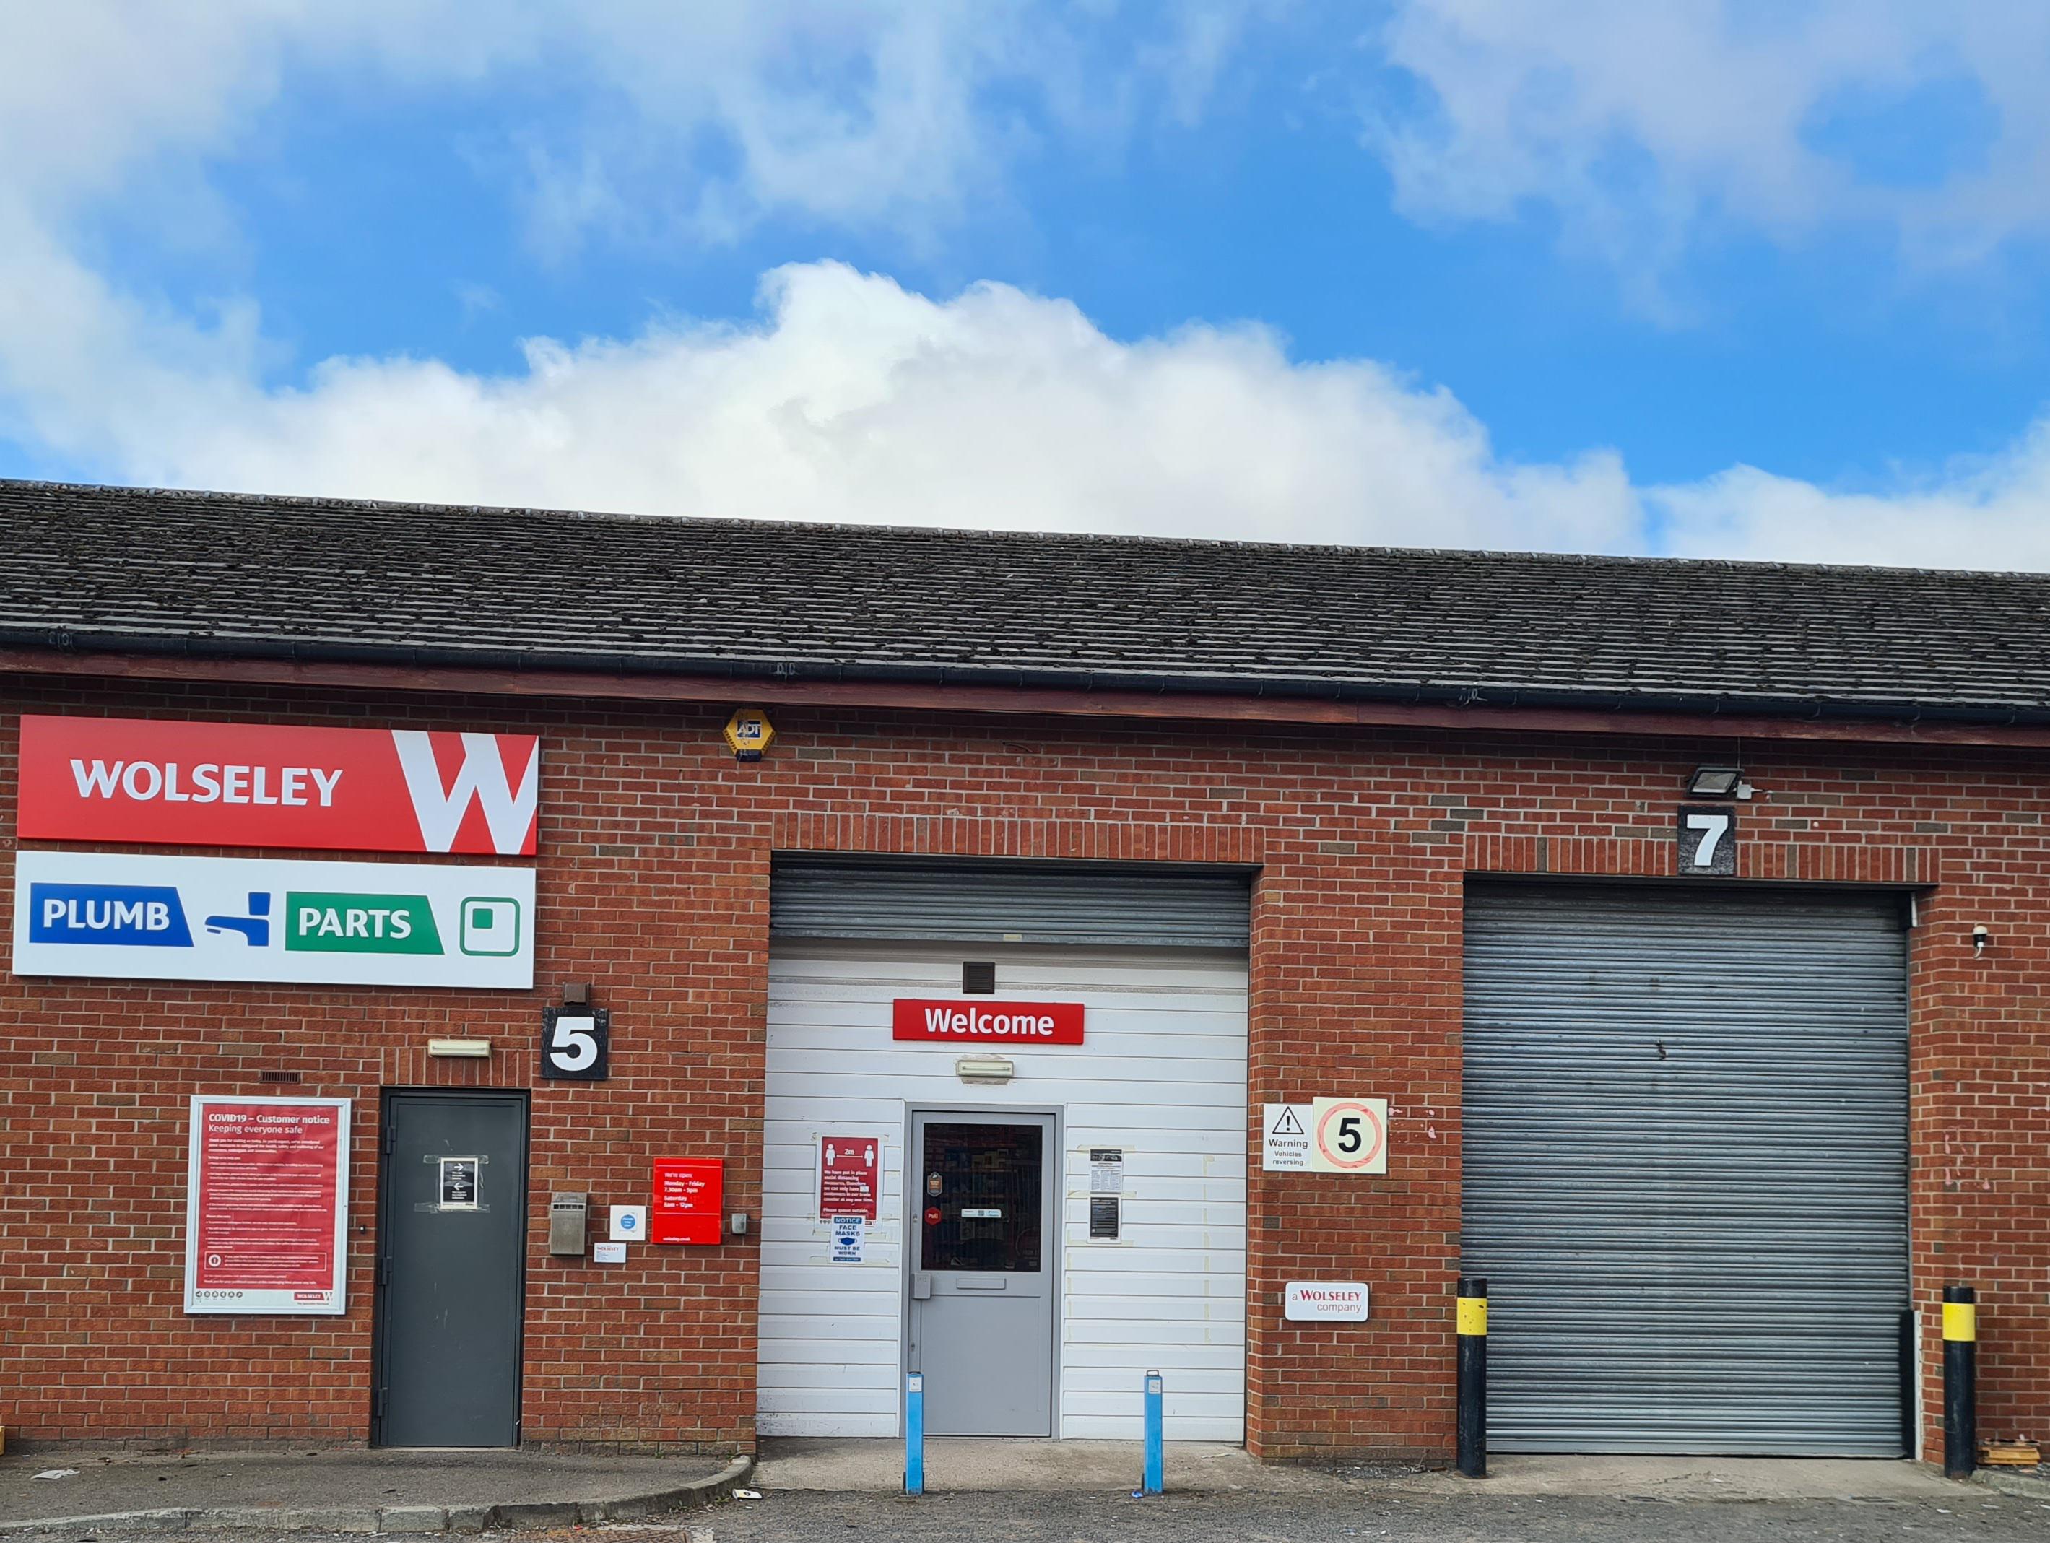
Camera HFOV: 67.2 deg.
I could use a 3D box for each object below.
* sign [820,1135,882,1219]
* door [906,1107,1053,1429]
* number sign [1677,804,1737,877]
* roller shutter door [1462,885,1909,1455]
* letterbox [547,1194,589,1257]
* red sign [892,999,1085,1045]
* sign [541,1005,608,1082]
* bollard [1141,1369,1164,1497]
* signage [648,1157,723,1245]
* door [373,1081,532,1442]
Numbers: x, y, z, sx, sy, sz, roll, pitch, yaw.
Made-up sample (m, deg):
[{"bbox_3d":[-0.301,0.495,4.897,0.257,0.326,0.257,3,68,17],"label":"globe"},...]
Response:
[{"bbox_3d":[-1.048,2.444,9.255,0.354,0.511,0.010,2,-2,-4],"label":"sign"},{"bbox_3d":[-0.260,3.028,9.330,0.882,1.945,0.060,2,-2,-4],"label":"door"},{"bbox_3d":[4.116,0.418,9.300,0.345,0.420,0.035,1,-2,-3],"label":"number sign"},{"bbox_3d":[4.125,2.497,9.650,2.840,3.550,0.100,1,-2,-3],"label":"roller shutter door"},{"bbox_3d":[-2.587,2.567,8.782,0.203,0.356,0.100,2,-2,-4],"label":"letterbox"},{"bbox_3d":[-0.223,1.525,9.350,1.180,0.250,0.040,1,-2,-3],"label":"red sign"},{"bbox_3d":[-2.605,1.580,8.930,0.375,0.420,0.035,1,-2,-3],"label":"sign"},{"bbox_3d":[0.695,3.586,8.413,0.100,0.670,0.100,2,-2,-4],"label":"bollard"},{"bbox_3d":[-1.938,2.471,8.862,0.377,0.497,0.030,2,-2,-4],"label":"signage"},{"bbox_3d":[-3.292,2.851,8.885,0.837,2.028,0.070,2,-2,-4],"label":"door"}]

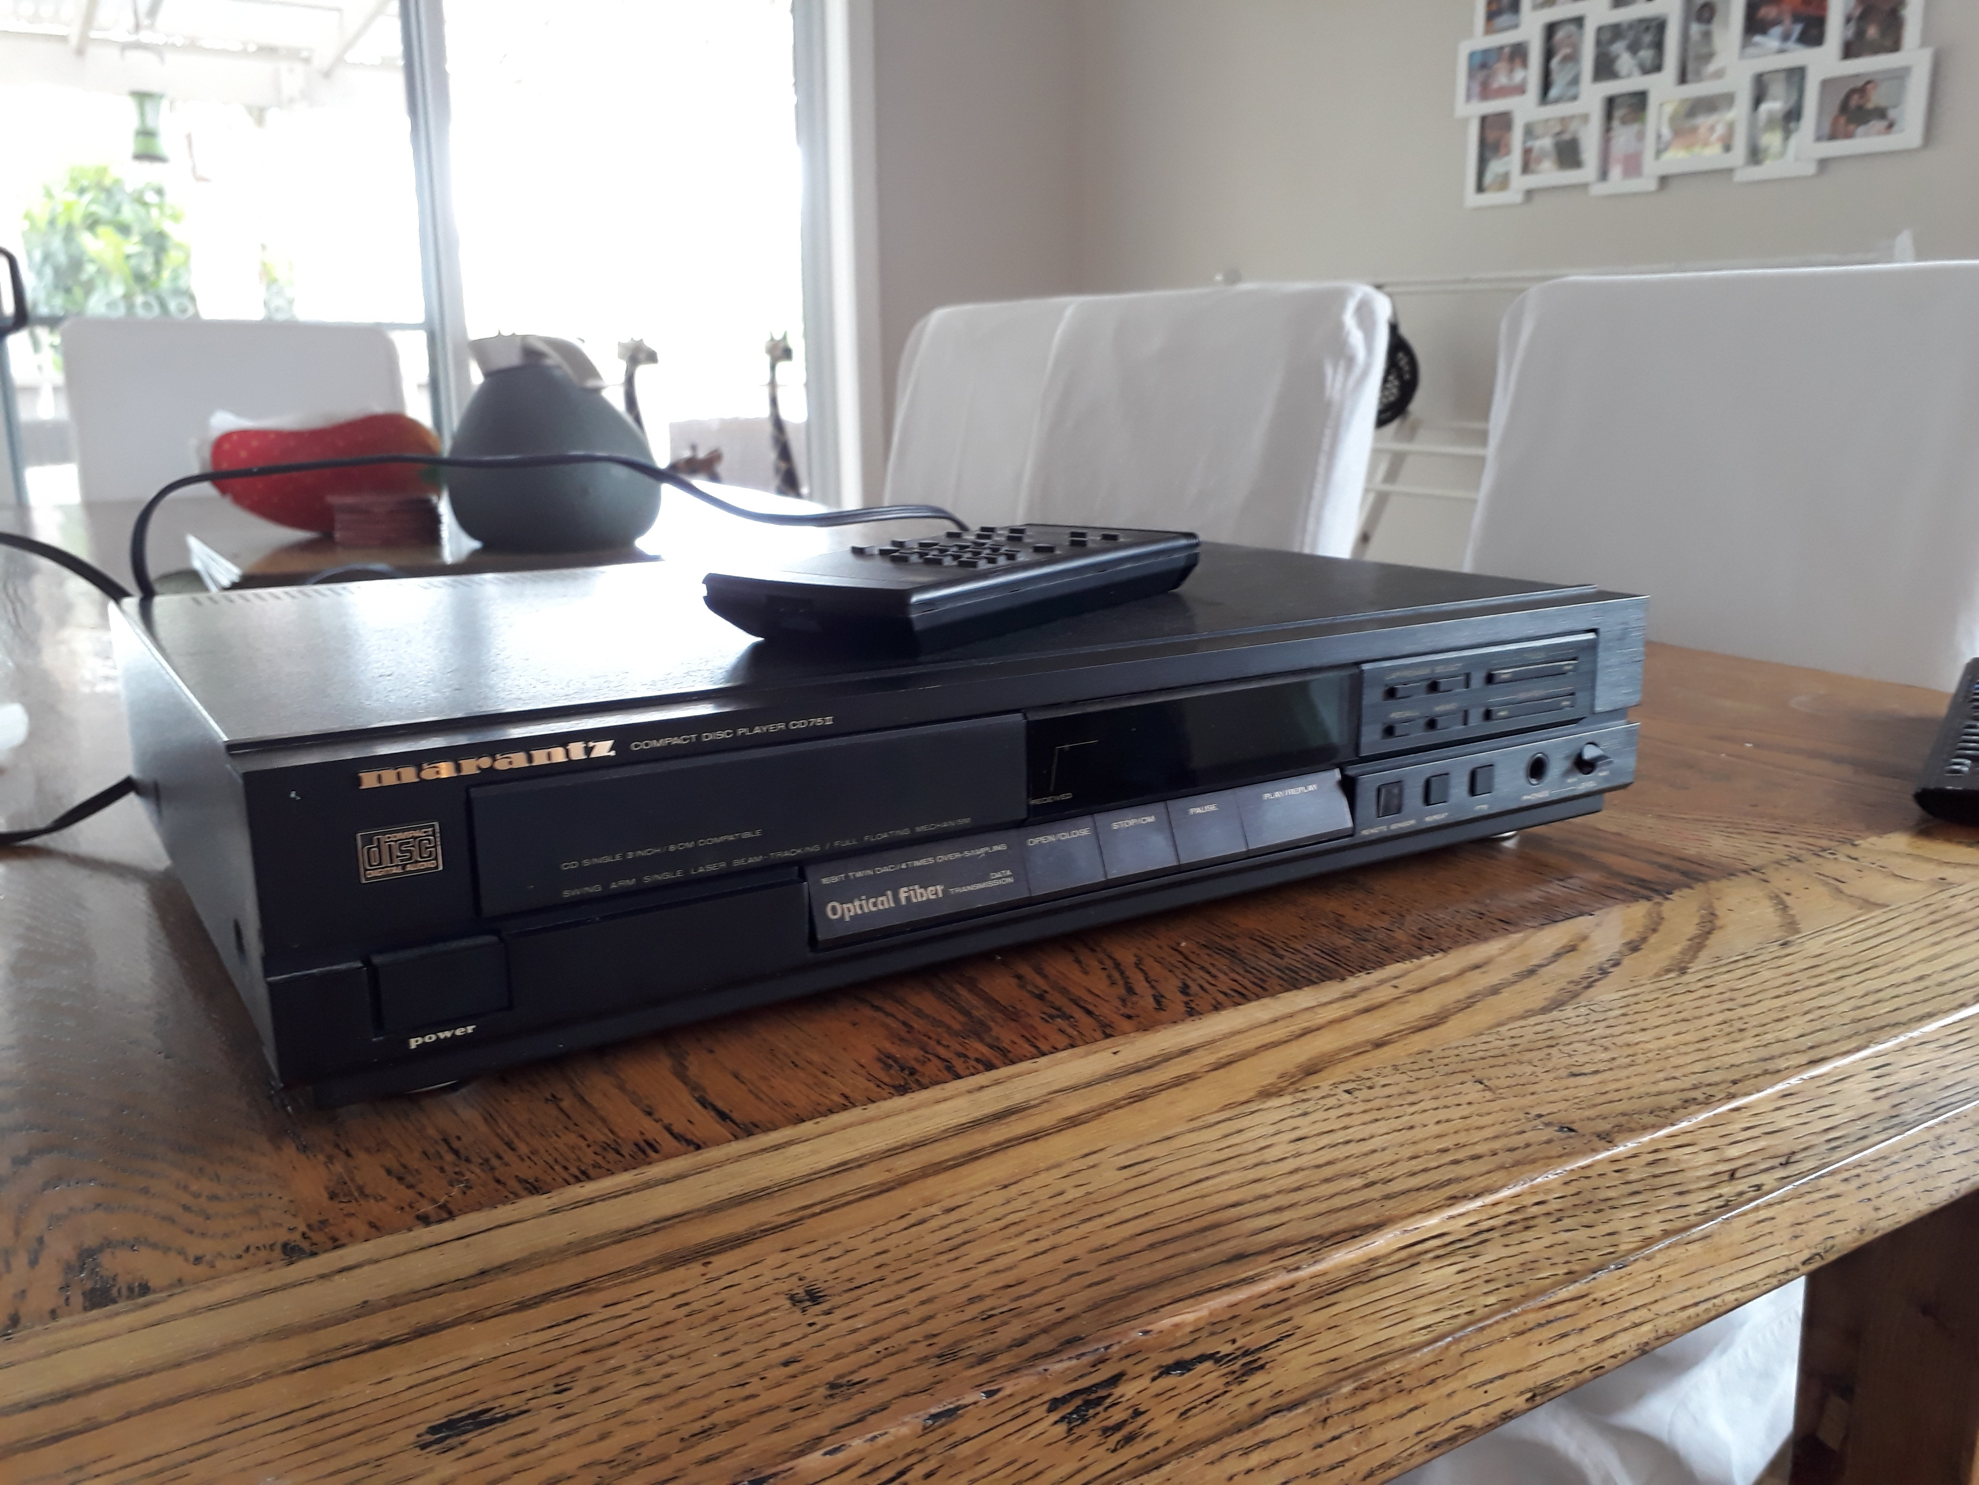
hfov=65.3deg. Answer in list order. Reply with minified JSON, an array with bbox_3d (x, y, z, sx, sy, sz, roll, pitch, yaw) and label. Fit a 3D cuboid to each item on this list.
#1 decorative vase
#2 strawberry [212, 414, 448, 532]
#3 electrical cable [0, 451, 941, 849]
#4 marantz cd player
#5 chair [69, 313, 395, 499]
[{"bbox_3d":[-0.420,-0.288,1.485,0.207,0.197,0.207,-4,13,-15],"label":"decorative vase"},{"bbox_3d":[-0.719,-0.293,1.671,0.245,0.124,0.190,-7,14,-26],"label":"strawberry"},{"bbox_3d":[-0.202,-0.056,0.633,0.440,0.126,0.120,-9,15,-32],"label":"electrical cable"},{"bbox_3d":[-0.038,-0.008,0.520,0.420,0.082,0.288,-9,15,-32],"label":"marantz cd player"},{"bbox_3d":[-0.983,-0.095,2.228,0.475,0.999,0.570,-10,16,-36],"label":"chair"}]

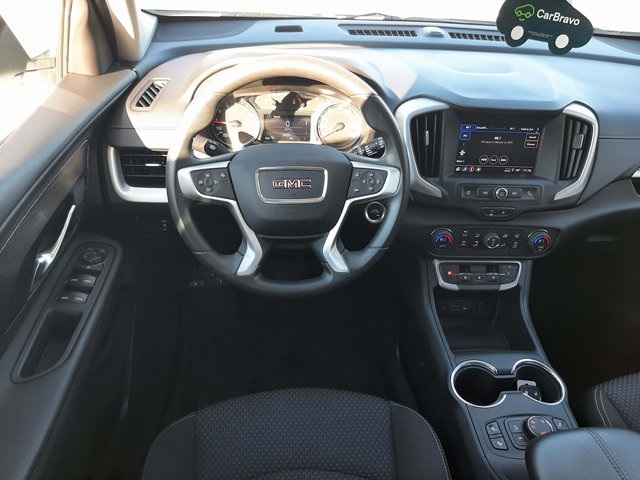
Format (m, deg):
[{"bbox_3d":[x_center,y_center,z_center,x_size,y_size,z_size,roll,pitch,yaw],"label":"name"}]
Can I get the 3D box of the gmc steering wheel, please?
[{"bbox_3d":[-0.046,-0.092,0.750,0.375,0.372,0.105,0,7,-3],"label":"gmc steering wheel"}]

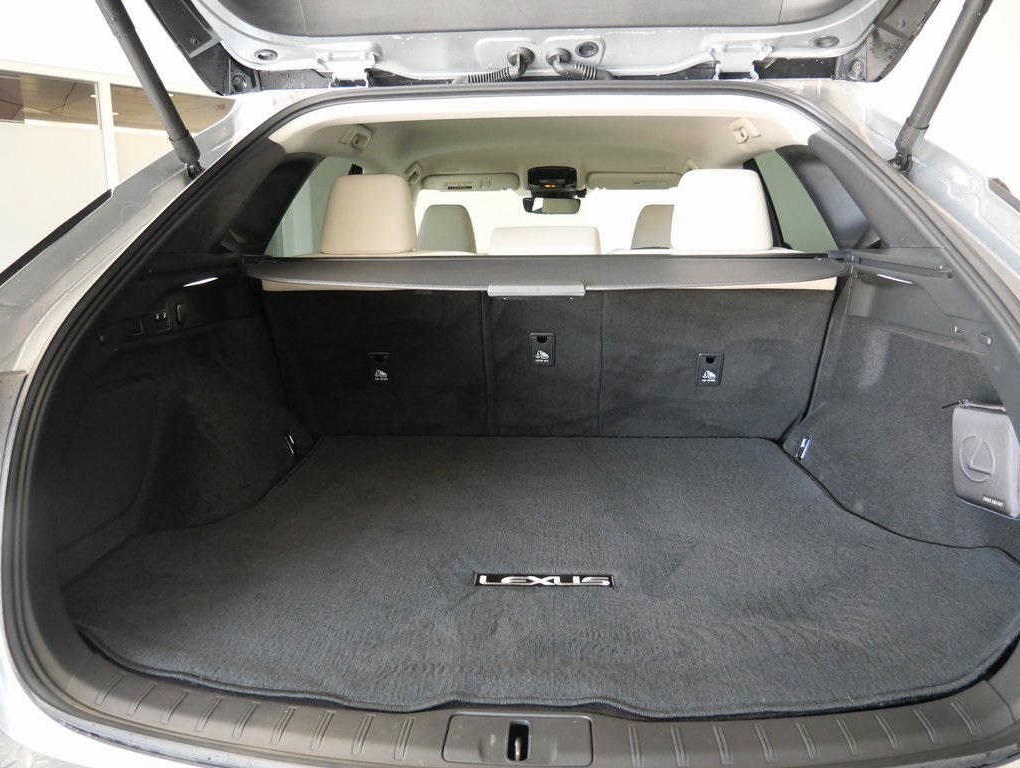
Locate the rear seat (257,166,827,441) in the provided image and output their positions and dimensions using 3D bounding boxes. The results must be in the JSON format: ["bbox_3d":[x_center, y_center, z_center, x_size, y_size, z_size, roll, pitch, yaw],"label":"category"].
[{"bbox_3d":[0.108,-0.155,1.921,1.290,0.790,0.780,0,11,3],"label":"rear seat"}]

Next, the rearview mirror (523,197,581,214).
[{"bbox_3d":[0.183,-0.777,3.100,0.250,0.070,0.040,3,17,19],"label":"rearview mirror"}]

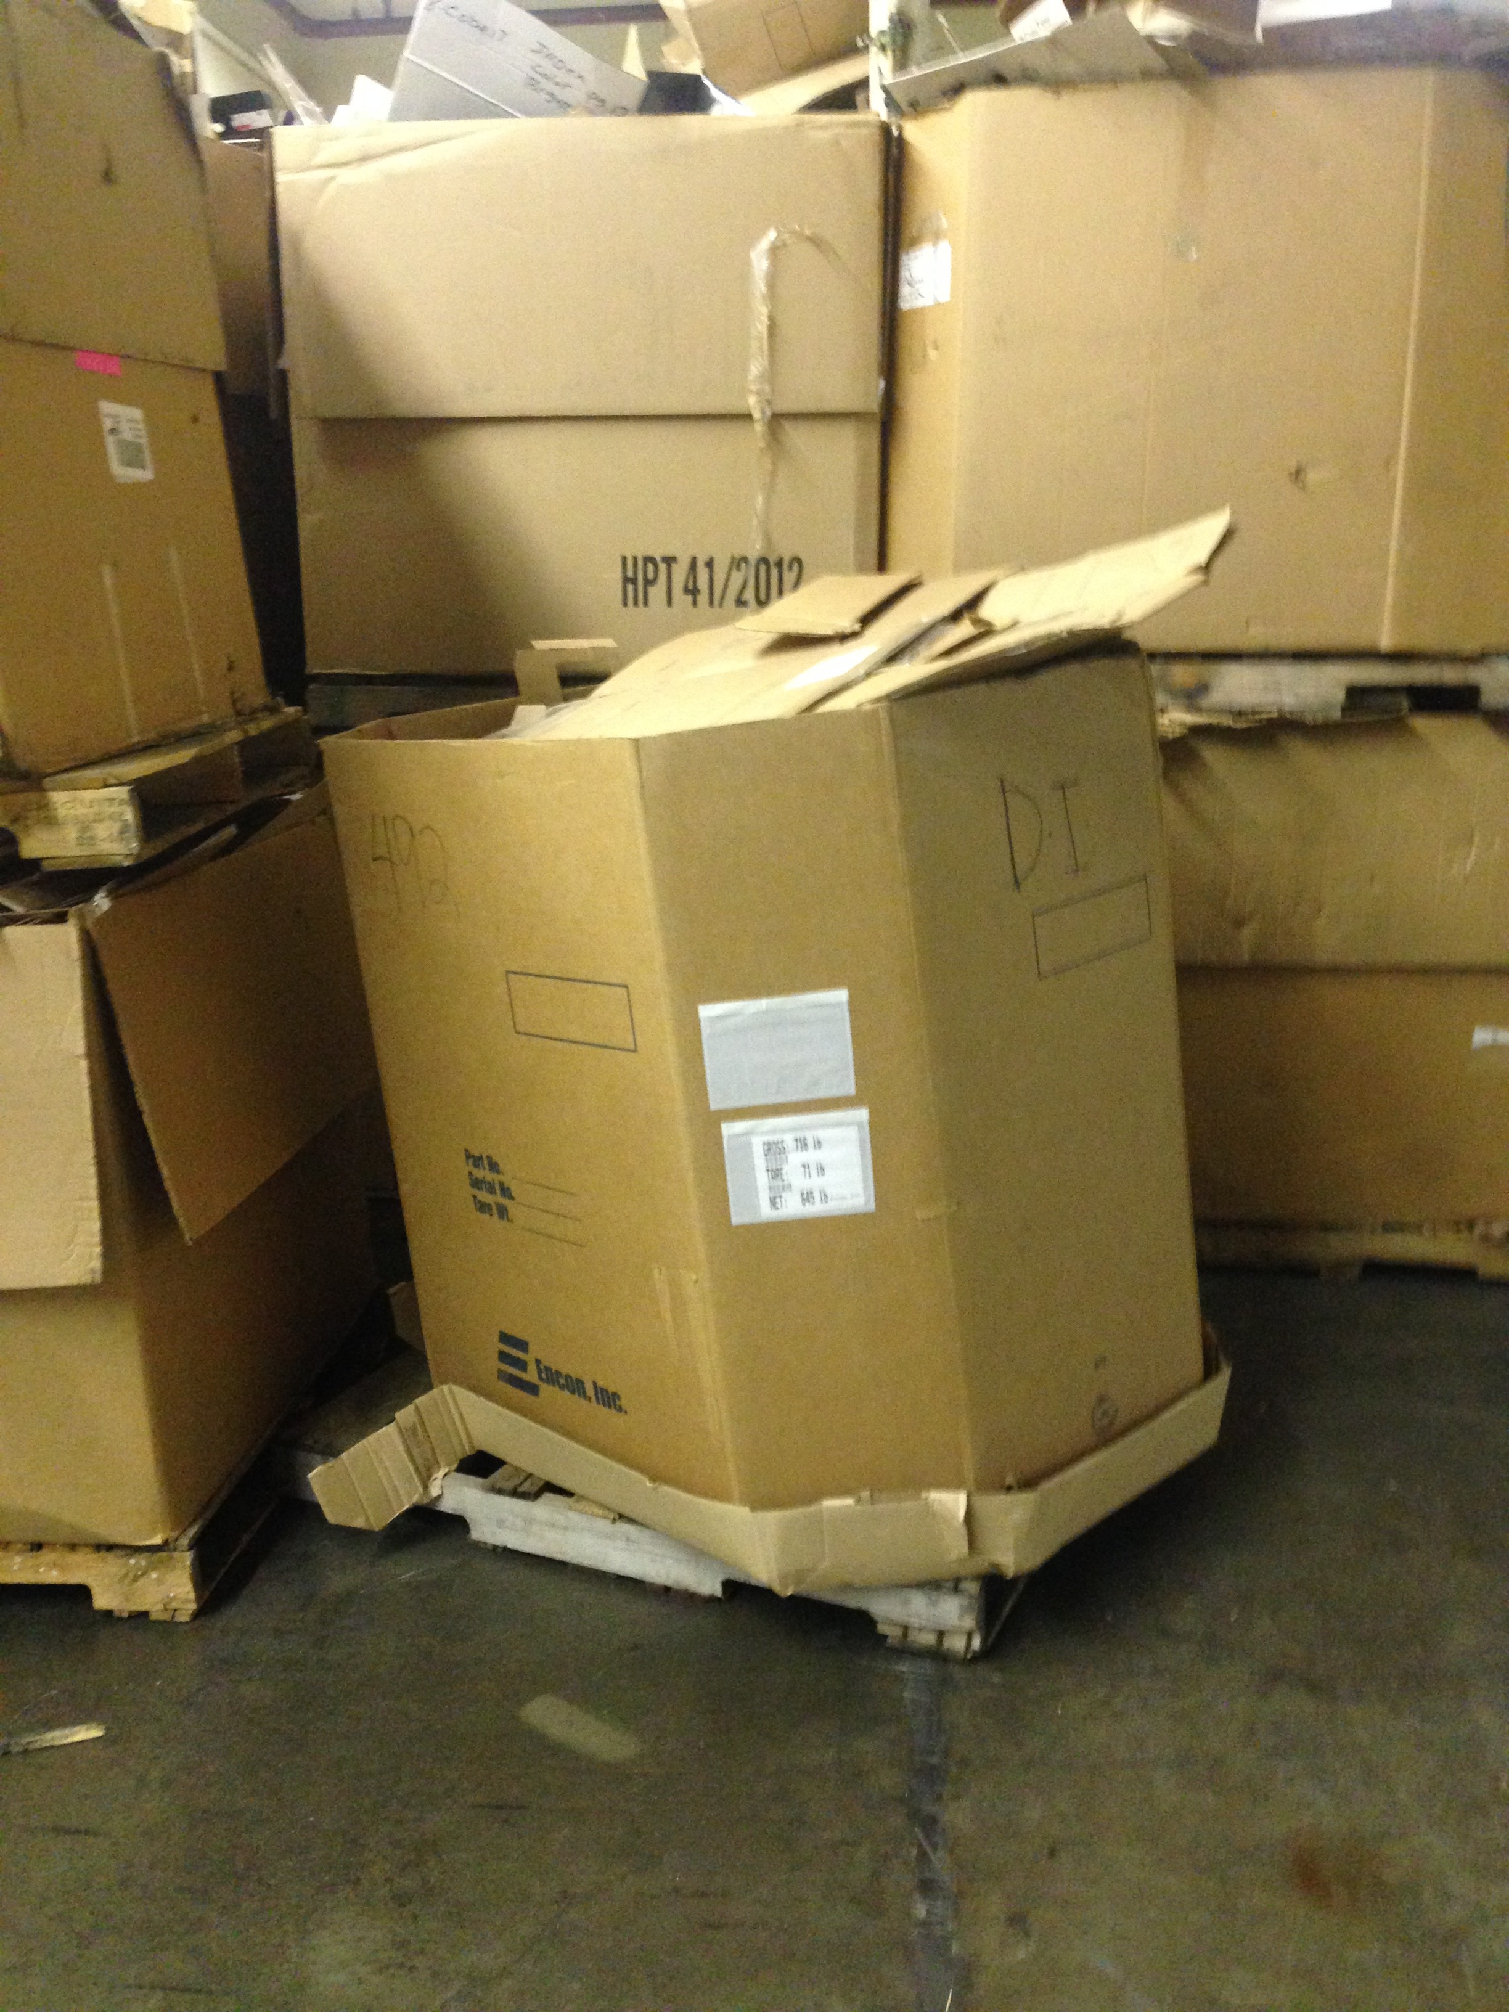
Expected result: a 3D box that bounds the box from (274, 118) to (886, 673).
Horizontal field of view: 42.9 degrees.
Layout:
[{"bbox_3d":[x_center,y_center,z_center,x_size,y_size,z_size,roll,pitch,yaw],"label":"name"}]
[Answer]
[{"bbox_3d":[-0.310,-1.341,4.404,1.214,1.069,1.020,1,14,4],"label":"box"}]

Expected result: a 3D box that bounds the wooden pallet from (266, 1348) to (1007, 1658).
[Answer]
[{"bbox_3d":[-0.043,0.697,3.392,1.219,0.134,1.016,6,15,22],"label":"wooden pallet"}]

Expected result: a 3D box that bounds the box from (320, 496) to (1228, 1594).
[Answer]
[{"bbox_3d":[0.025,0.066,3.160,0.987,1.230,1.242,-18,17,-39],"label":"box"}]

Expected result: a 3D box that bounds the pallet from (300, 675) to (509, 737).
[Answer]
[{"bbox_3d":[-0.307,-0.757,4.548,1.214,0.134,1.016,1,14,4],"label":"pallet"}]

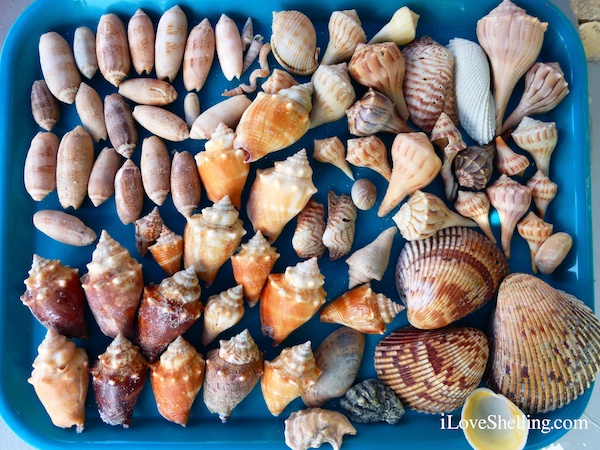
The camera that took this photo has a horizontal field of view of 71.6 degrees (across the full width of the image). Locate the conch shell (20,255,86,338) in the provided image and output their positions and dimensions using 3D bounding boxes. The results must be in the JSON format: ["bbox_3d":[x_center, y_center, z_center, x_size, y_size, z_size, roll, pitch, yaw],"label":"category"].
[{"bbox_3d":[-0.180,0.054,0.310,0.048,0.036,0.074,-31,88,-2],"label":"conch shell"}]

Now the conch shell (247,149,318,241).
[{"bbox_3d":[-0.013,-0.023,0.309,0.047,0.035,0.076,21,88,1],"label":"conch shell"}]

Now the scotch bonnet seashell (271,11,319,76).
[{"bbox_3d":[-0.004,-0.140,0.322,0.033,0.024,0.056,-28,88,-1],"label":"scotch bonnet seashell"}]

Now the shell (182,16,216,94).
[{"bbox_3d":[-0.078,-0.131,0.322,0.022,0.020,0.060,10,87,1],"label":"shell"}]

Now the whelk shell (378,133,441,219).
[{"bbox_3d":[0.080,-0.036,0.314,0.038,0.032,0.070,30,88,1],"label":"whelk shell"}]

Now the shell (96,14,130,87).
[{"bbox_3d":[-0.144,-0.135,0.321,0.024,0.021,0.059,-9,87,0],"label":"shell"}]

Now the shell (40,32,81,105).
[{"bbox_3d":[-0.184,-0.120,0.319,0.023,0.021,0.057,-23,88,-1],"label":"shell"}]

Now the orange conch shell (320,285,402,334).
[{"bbox_3d":[0.047,0.063,0.308,0.063,0.029,0.037,-3,87,0],"label":"orange conch shell"}]

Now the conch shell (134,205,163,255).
[{"bbox_3d":[-0.117,0.005,0.322,0.023,0.018,0.041,12,88,0],"label":"conch shell"}]

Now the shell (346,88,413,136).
[{"bbox_3d":[0.060,-0.078,0.310,0.051,0.035,0.039,25,87,1],"label":"shell"}]

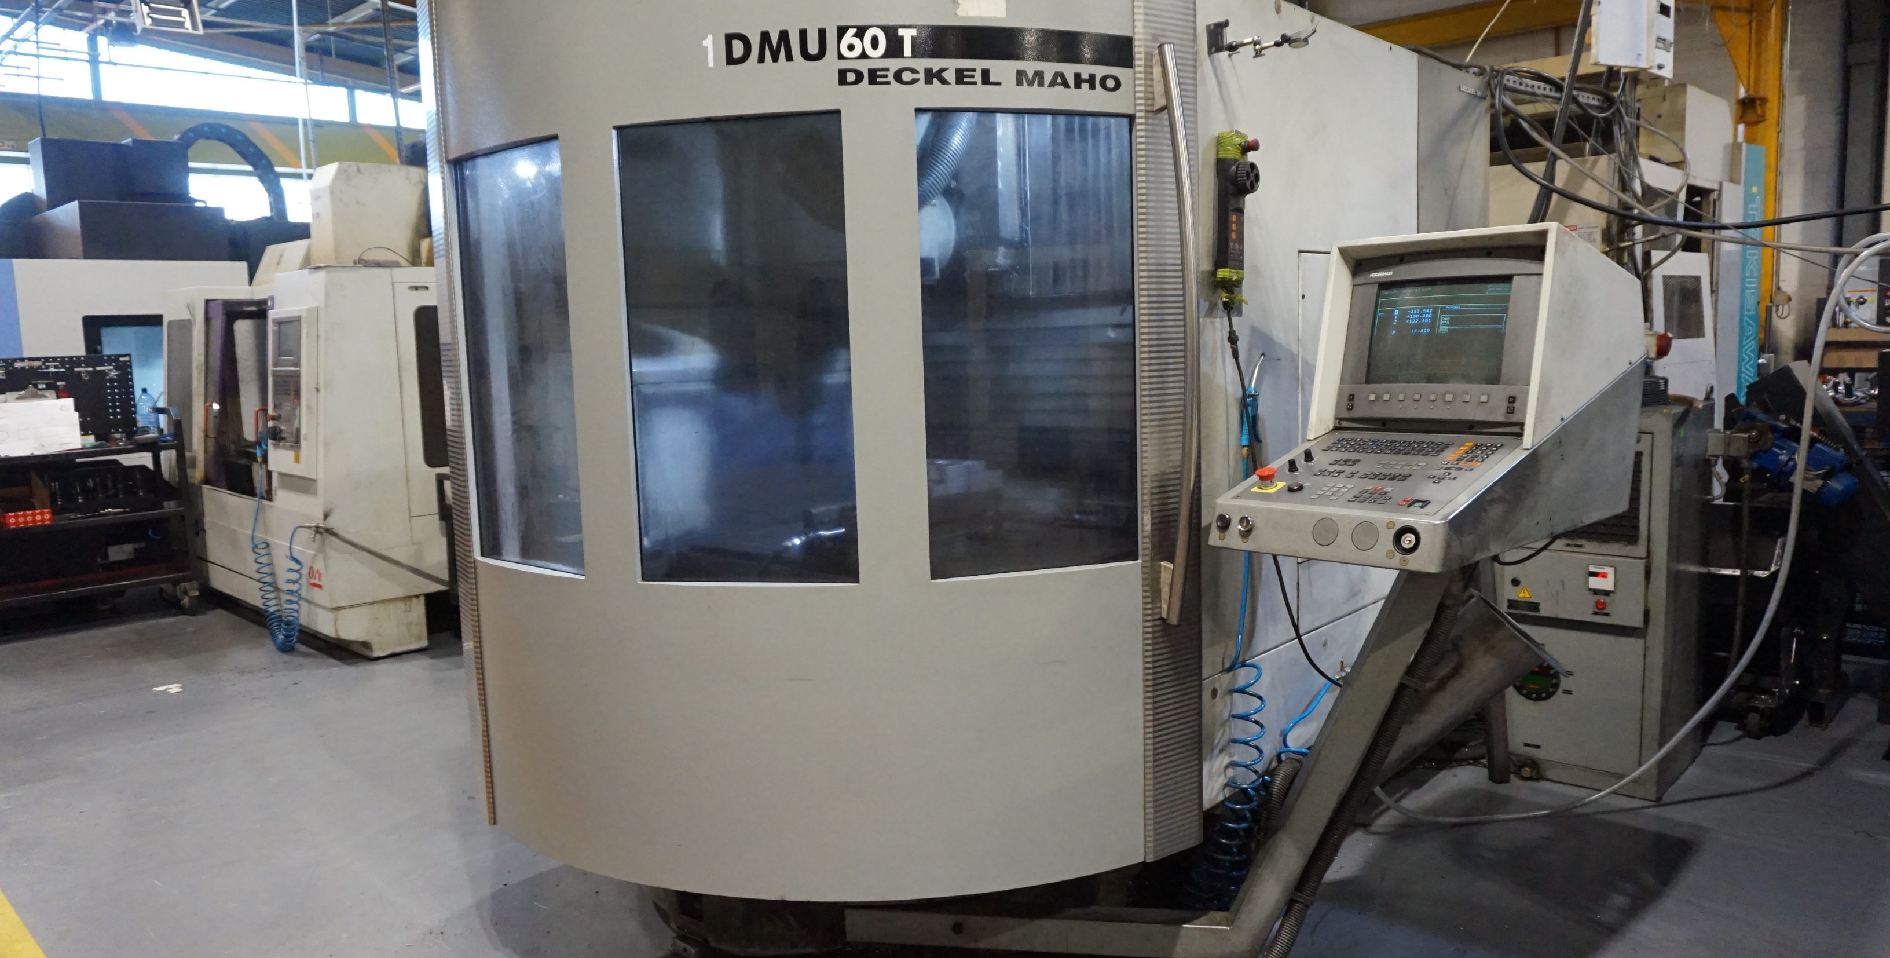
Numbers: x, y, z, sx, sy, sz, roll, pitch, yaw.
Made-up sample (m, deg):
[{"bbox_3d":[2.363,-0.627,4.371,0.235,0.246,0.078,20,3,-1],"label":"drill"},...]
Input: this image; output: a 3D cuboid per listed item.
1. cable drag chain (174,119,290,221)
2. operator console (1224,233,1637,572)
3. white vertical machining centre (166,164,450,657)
[{"bbox_3d":[-5.545,-2.395,9.800,0.800,0.720,0.160,-8,8,-43],"label":"cable drag chain"},{"bbox_3d":[0.987,-0.194,2.532,0.888,0.589,0.460,-7,8,-41],"label":"operator console"},{"bbox_3d":[-3.022,-0.580,7.813,2.200,2.520,2.850,-8,8,-43],"label":"white vertical machining centre"}]

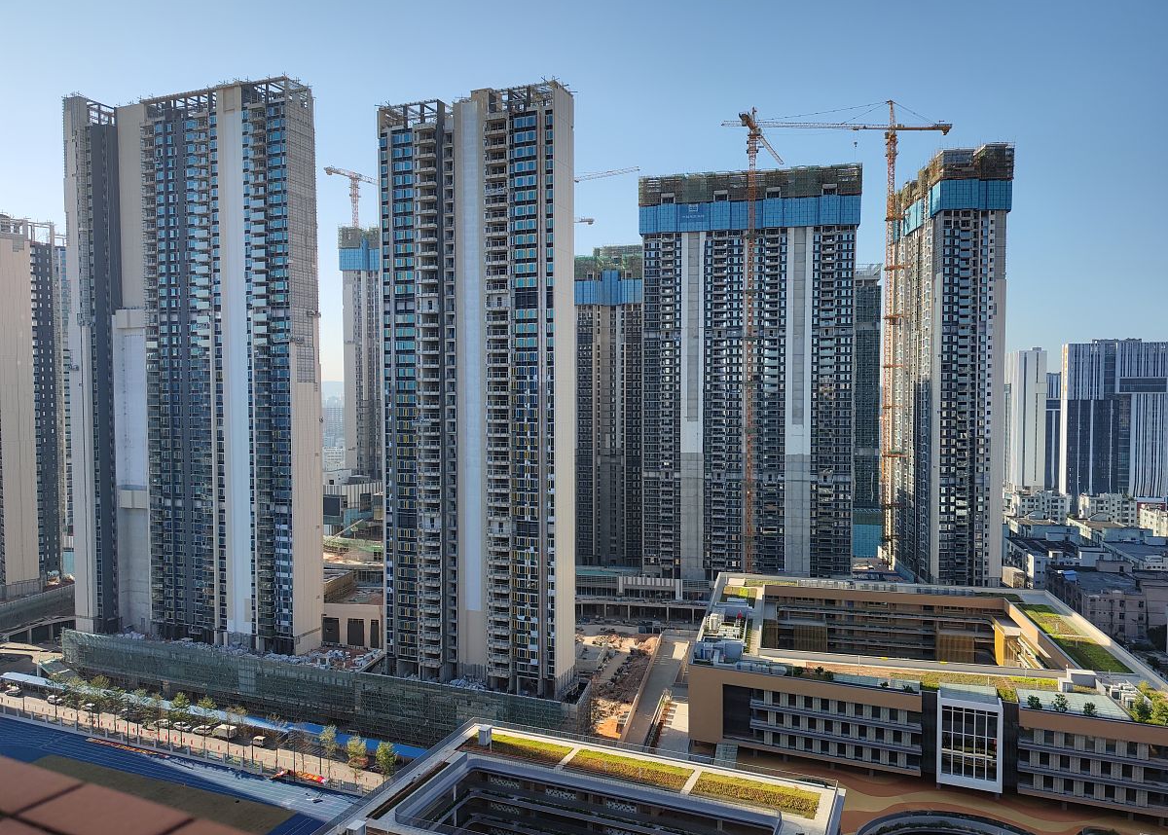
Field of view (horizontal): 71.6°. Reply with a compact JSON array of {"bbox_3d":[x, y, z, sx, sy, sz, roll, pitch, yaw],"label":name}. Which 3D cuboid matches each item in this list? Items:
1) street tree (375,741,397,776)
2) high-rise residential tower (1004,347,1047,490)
[{"bbox_3d":[-40.410,70.790,164.740,4.200,9.600,4.200,1,2,21],"label":"street tree"},{"bbox_3d":[301.640,4.710,553.830,17.750,101.220,30.000,0,2,12],"label":"high-rise residential tower"}]

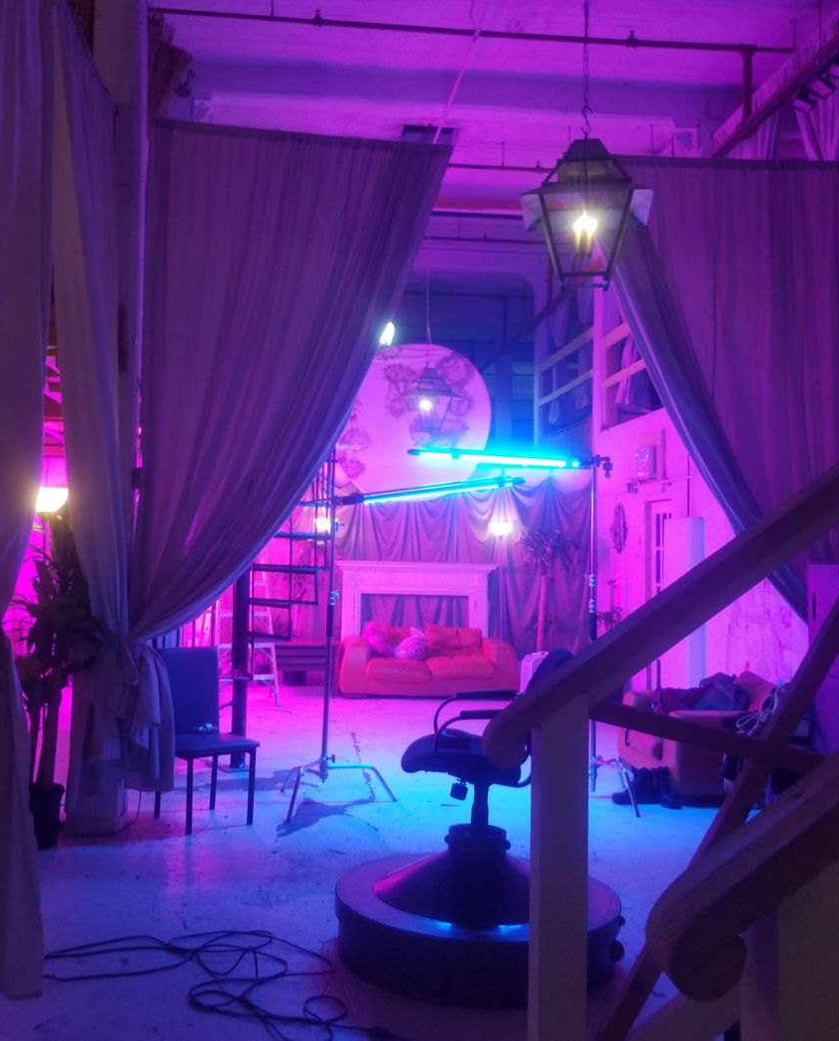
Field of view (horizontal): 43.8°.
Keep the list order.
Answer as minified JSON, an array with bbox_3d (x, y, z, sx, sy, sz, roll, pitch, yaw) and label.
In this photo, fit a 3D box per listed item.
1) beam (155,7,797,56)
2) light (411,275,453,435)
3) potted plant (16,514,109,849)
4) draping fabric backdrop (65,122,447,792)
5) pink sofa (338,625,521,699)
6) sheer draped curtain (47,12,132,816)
[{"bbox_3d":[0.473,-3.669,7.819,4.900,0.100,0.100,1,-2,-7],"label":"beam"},{"bbox_3d":[0.097,-1.683,10.668,0.430,1.620,0.430,1,-2,-7],"label":"light"},{"bbox_3d":[-1.897,0.782,5.502,0.550,1.780,0.530,1,-2,-7],"label":"potted plant"},{"bbox_3d":[-0.812,-0.365,5.894,1.950,3.800,0.380,1,-2,-7],"label":"draping fabric backdrop"},{"bbox_3d":[0.080,1.568,11.848,1.970,0.780,0.950,1,-2,-3],"label":"pink sofa"},{"bbox_3d":[-1.594,-0.399,4.962,0.330,3.750,1.550,1,-2,-7],"label":"sheer draped curtain"}]

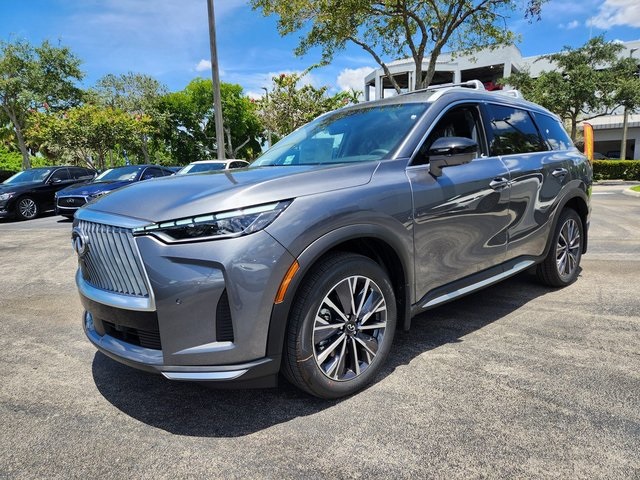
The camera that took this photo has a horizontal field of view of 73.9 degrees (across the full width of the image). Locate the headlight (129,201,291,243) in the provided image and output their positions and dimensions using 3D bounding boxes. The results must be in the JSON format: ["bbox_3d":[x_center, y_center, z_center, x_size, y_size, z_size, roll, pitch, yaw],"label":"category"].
[{"bbox_3d":[-0.471,-0.085,1.944,0.600,0.190,0.460,-10,12,-40],"label":"headlight"}]

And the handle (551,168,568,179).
[{"bbox_3d":[2.085,-0.578,3.693,0.240,0.060,0.060,-10,12,-40],"label":"handle"}]

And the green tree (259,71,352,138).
[{"bbox_3d":[-0.761,-4.680,19.453,4.290,5.548,4.075,-2,9,-2],"label":"green tree"}]

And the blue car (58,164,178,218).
[{"bbox_3d":[-5.560,-1.572,13.355,1.860,1.520,4.750,2,10,27],"label":"blue car"}]

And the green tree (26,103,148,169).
[{"bbox_3d":[-9.942,-3.643,18.858,5.395,4.386,5.125,-7,10,-27],"label":"green tree"}]

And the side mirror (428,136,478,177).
[{"bbox_3d":[0.772,-0.488,2.506,0.190,0.220,0.255,-10,12,-40],"label":"side mirror"}]

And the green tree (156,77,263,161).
[{"bbox_3d":[-6.304,-6.036,25.549,6.232,6.735,5.921,-4,9,-13],"label":"green tree"}]

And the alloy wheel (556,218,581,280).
[{"bbox_3d":[2.318,0.071,4.113,0.545,0.545,0.180,-10,12,-40],"label":"alloy wheel"}]

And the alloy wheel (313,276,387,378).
[{"bbox_3d":[0.116,0.450,2.264,0.545,0.545,0.180,-10,12,-40],"label":"alloy wheel"}]

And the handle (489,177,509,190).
[{"bbox_3d":[1.267,-0.403,3.016,0.240,0.060,0.060,-10,12,-40],"label":"handle"}]

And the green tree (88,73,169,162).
[{"bbox_3d":[-10.557,-5.855,24.572,4.628,7.008,4.397,-6,10,-22],"label":"green tree"}]

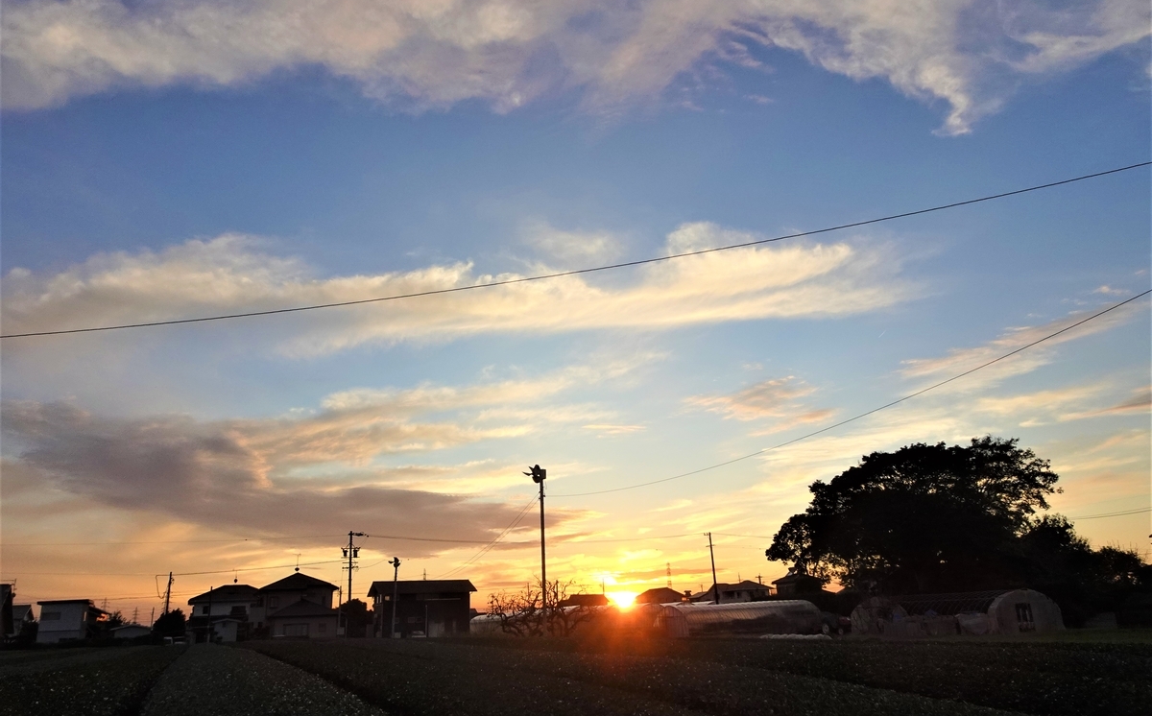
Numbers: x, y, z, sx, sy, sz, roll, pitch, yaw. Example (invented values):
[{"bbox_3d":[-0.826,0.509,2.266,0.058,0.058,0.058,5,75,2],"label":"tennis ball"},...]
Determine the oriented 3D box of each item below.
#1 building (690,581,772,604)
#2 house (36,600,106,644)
[{"bbox_3d":[25.901,40.881,133.501,11.000,6.900,8.500,3,-18,-14],"label":"building"},{"bbox_3d":[-51.298,27.388,81.355,6.500,5.800,6.500,6,-19,-24],"label":"house"}]

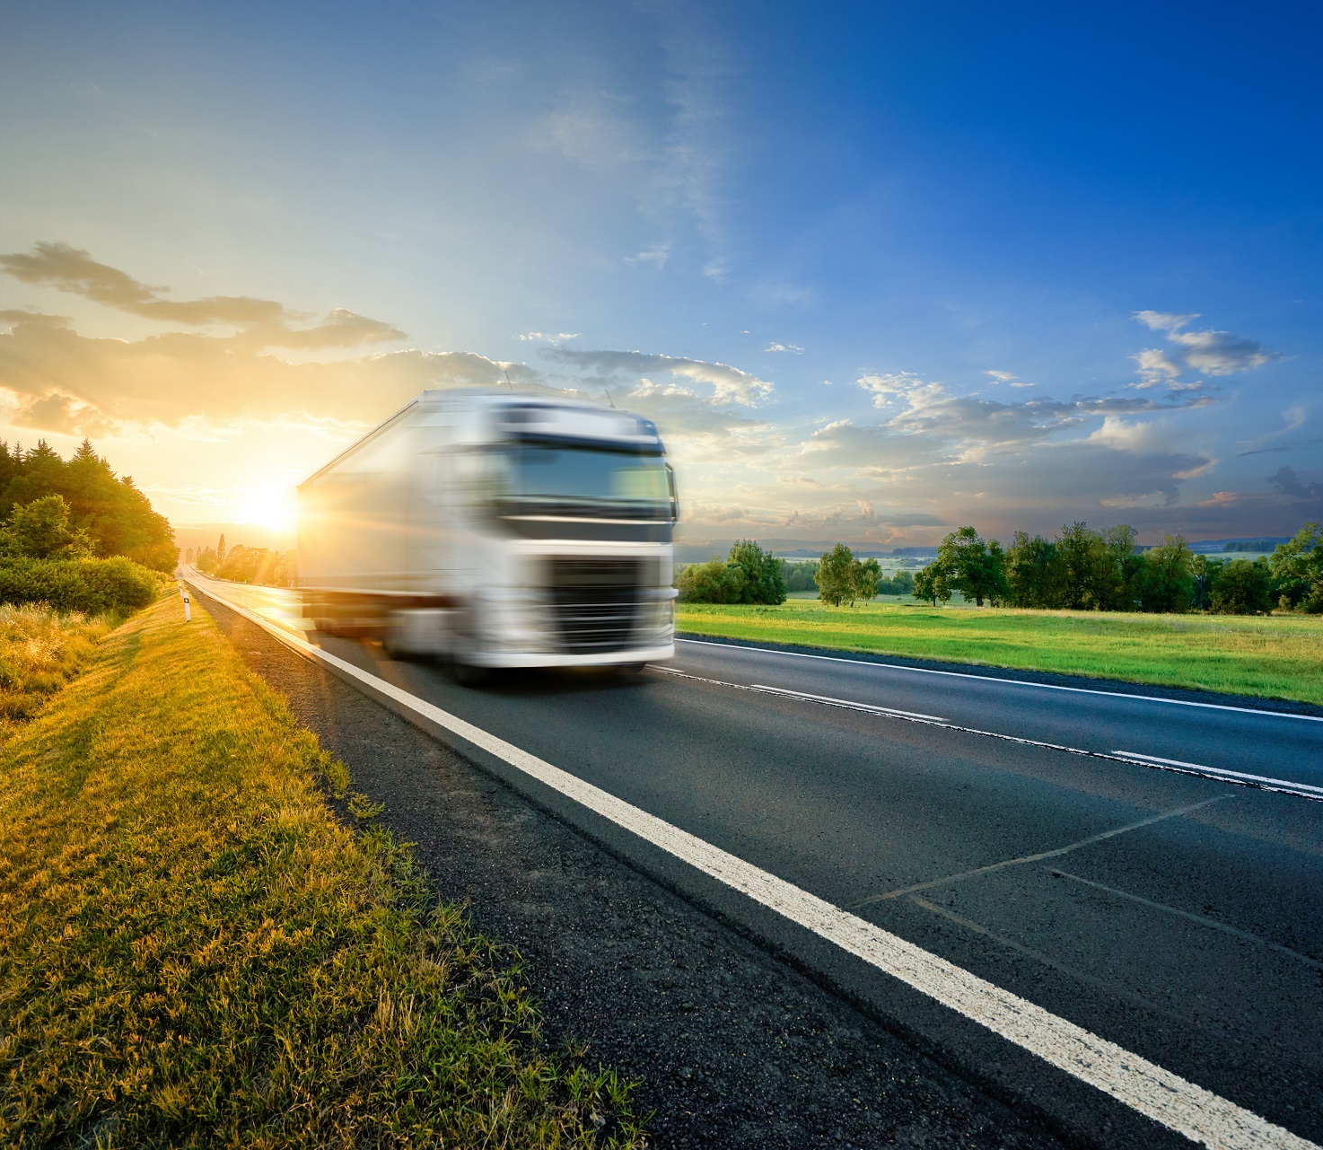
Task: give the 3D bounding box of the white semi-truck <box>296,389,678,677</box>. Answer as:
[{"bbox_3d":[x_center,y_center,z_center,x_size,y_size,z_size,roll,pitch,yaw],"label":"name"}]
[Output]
[{"bbox_3d":[-5.180,-0.560,16.200,2.600,4.000,16.400,-1,0,-32],"label":"white semi-truck"}]

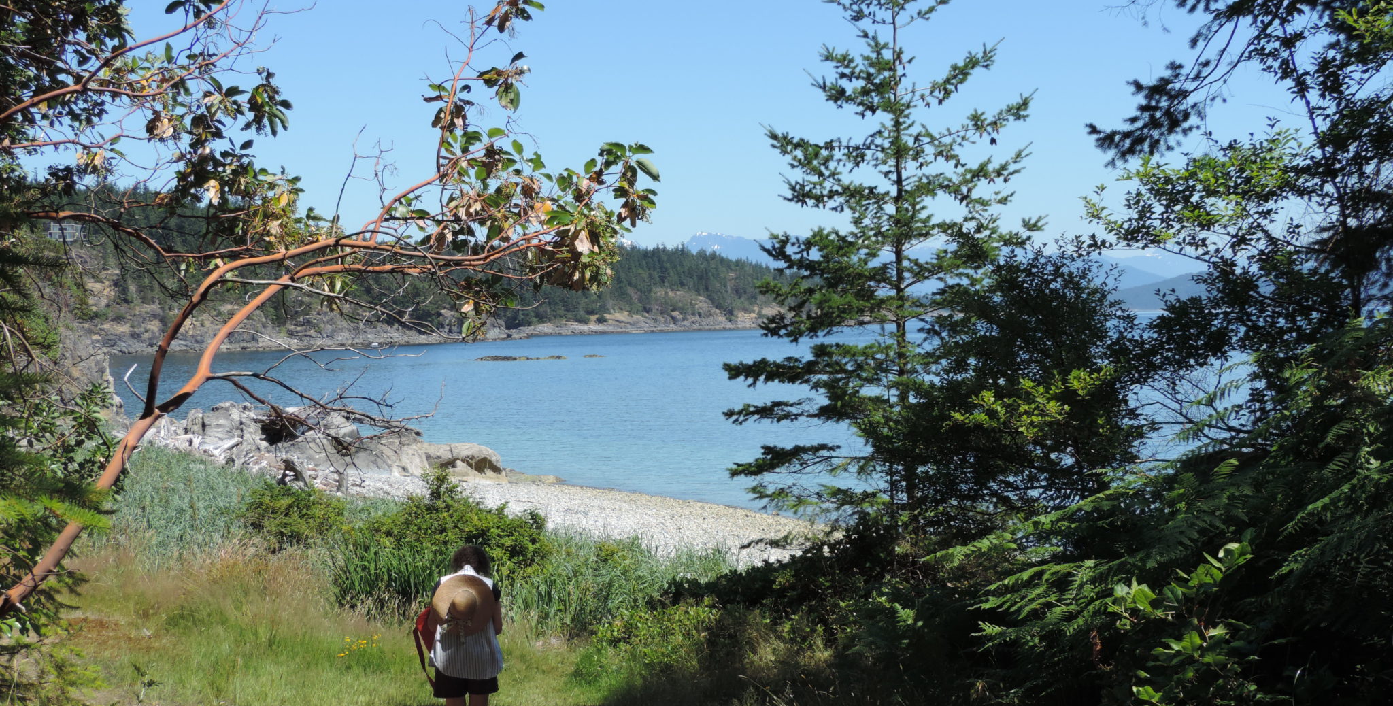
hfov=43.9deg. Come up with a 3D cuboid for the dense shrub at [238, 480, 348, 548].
[{"bbox_3d":[-5.080,2.036,21.800,1.400,0.900,1.200,0,2,0],"label":"dense shrub"}]

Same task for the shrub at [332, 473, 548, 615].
[{"bbox_3d":[-2.814,2.063,18.800,2.350,1.600,2.000,0,2,0],"label":"shrub"}]

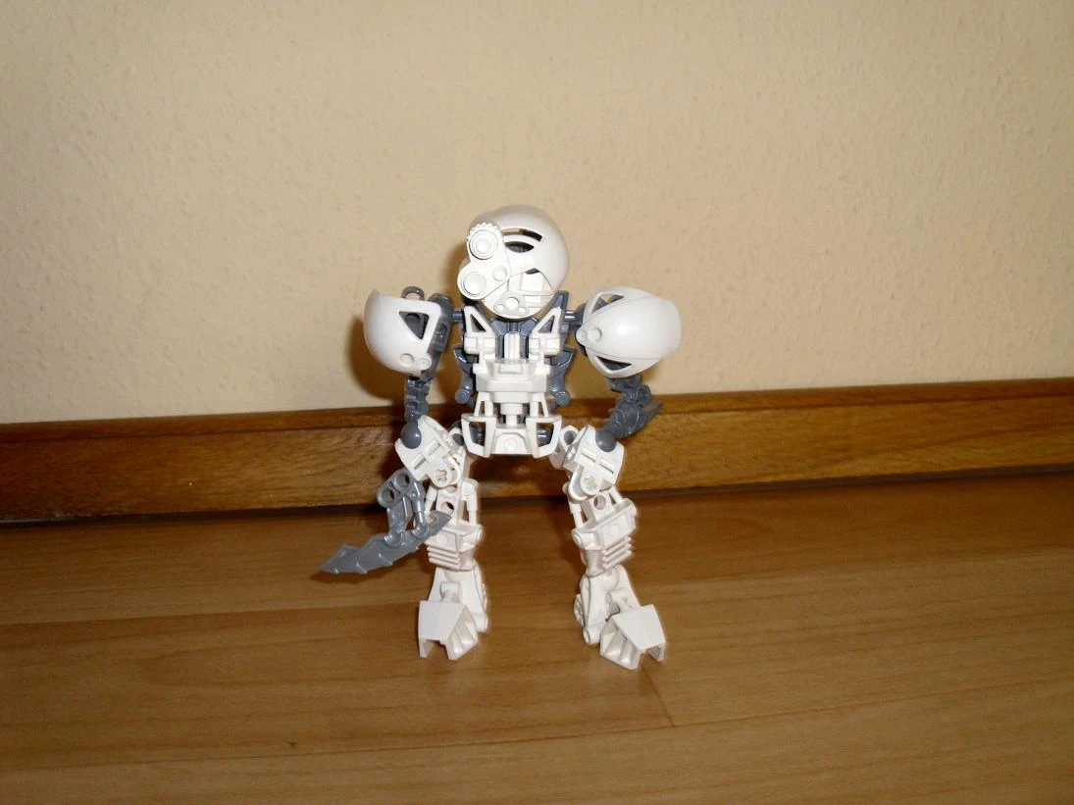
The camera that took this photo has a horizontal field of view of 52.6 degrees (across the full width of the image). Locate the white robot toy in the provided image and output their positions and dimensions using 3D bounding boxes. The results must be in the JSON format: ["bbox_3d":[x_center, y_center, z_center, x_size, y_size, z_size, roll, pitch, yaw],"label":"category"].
[{"bbox_3d":[-0.012,0.012,0.454,0.141,0.188,0.073,0,12,5],"label":"white robot toy"}]

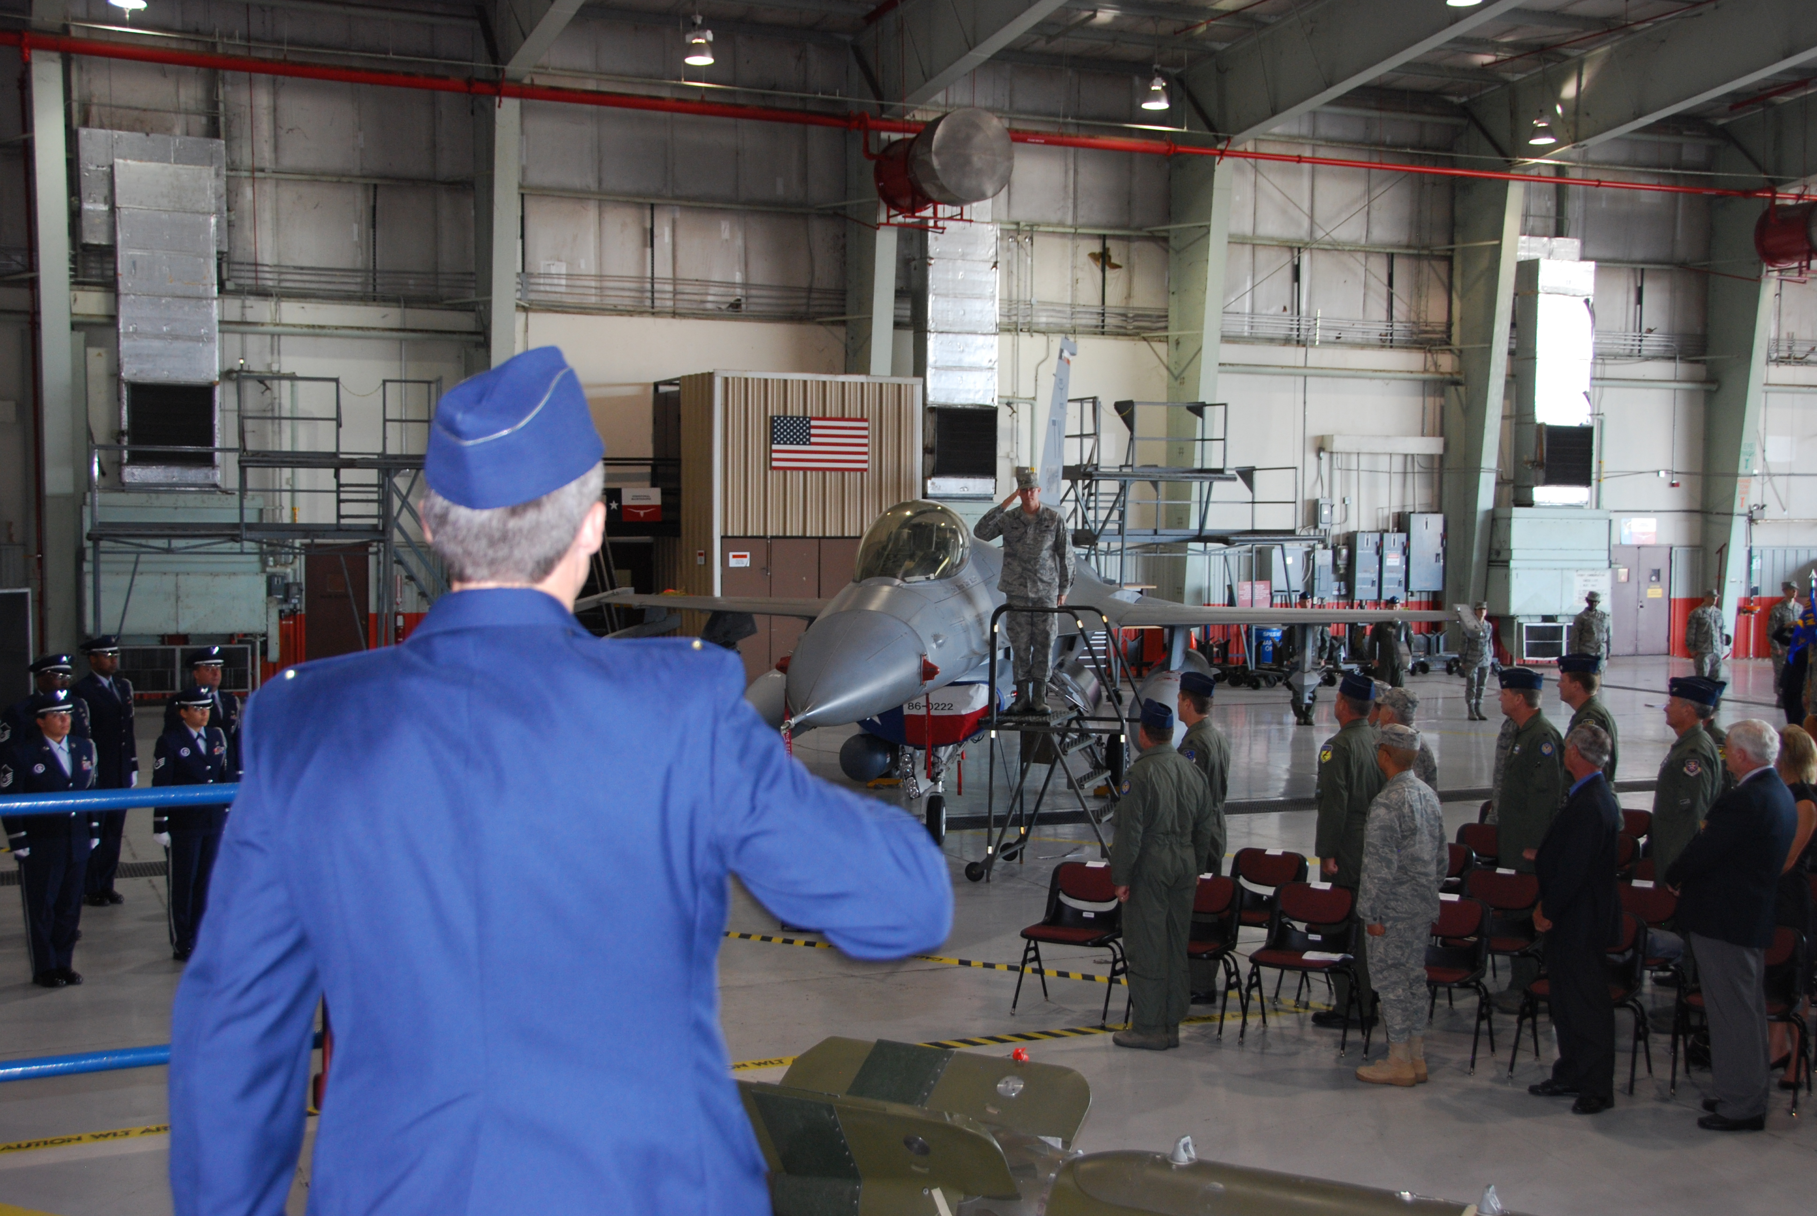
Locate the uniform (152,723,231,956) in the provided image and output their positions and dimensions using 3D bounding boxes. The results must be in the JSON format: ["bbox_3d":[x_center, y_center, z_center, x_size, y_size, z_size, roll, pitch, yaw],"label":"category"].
[{"bbox_3d":[-4.373,1.414,12.950,0.470,1.410,0.300,-2,3,-38],"label":"uniform"}]

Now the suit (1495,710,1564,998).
[{"bbox_3d":[3.461,1.379,11.843,0.330,1.590,0.540,1,2,12],"label":"suit"}]

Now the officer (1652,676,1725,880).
[{"bbox_3d":[4.281,1.337,11.627,0.340,1.870,0.540,1,2,26],"label":"officer"}]

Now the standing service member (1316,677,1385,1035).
[{"bbox_3d":[2.422,1.293,11.503,0.350,1.895,0.530,2,2,38],"label":"standing service member"}]

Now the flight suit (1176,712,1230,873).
[{"bbox_3d":[1.624,1.404,12.050,0.330,1.540,0.520,2,3,37],"label":"flight suit"}]

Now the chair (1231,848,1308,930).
[{"bbox_3d":[1.997,1.820,12.338,0.540,0.810,0.530,2,3,32],"label":"chair"}]

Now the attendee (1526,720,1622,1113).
[{"bbox_3d":[3.141,1.447,10.009,0.370,1.760,0.510,0,2,4],"label":"attendee"}]

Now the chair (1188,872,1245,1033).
[{"bbox_3d":[1.532,1.875,11.572,0.540,0.800,0.520,2,3,27],"label":"chair"}]

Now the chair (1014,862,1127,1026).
[{"bbox_3d":[0.927,1.834,11.685,0.560,0.790,0.520,1,2,29],"label":"chair"}]

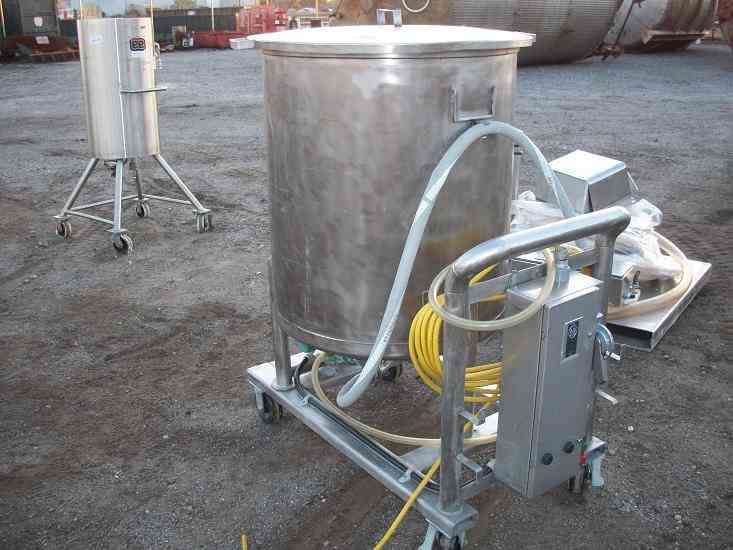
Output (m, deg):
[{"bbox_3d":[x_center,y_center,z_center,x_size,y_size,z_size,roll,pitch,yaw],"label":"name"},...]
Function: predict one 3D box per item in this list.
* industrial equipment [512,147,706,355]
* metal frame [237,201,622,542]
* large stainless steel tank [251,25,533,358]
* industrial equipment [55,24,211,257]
[{"bbox_3d":[1.438,-0.268,4.464,1.000,0.820,1.350,12,23,33],"label":"industrial equipment"},{"bbox_3d":[0.201,0.224,2.694,0.730,1.040,1.378,-14,23,-34],"label":"metal frame"},{"bbox_3d":[0.086,-0.349,2.672,0.970,1.030,0.970,0,19,0],"label":"large stainless steel tank"},{"bbox_3d":[-1.892,-1.130,5.769,0.850,1.650,0.850,15,24,37],"label":"industrial equipment"}]

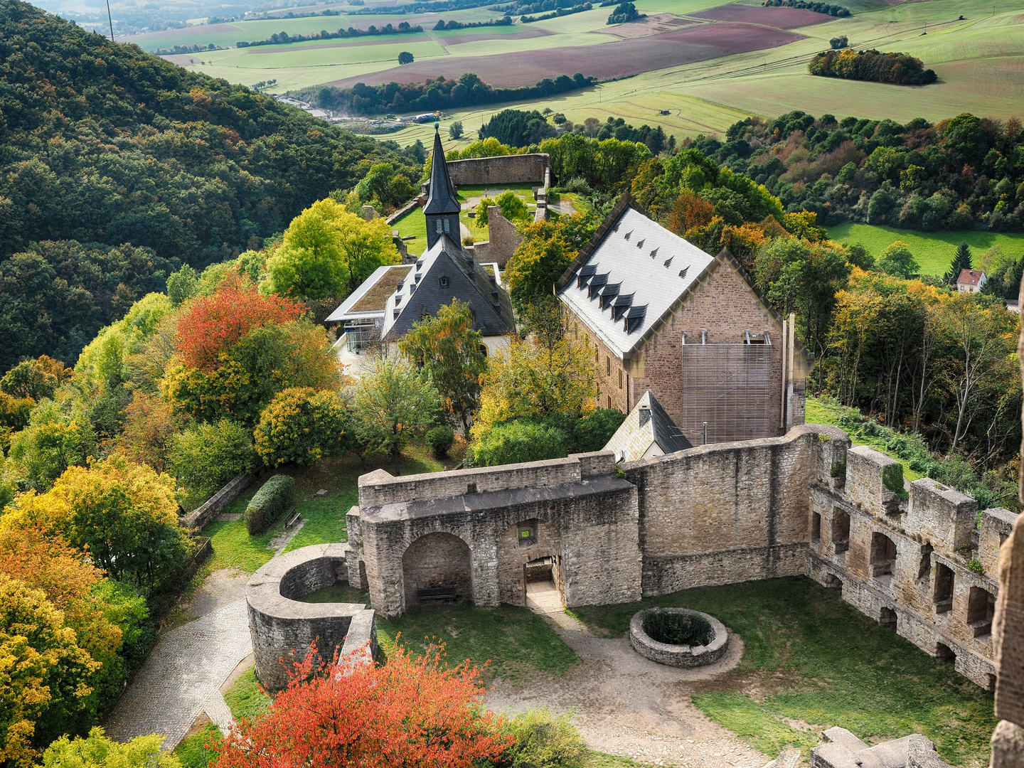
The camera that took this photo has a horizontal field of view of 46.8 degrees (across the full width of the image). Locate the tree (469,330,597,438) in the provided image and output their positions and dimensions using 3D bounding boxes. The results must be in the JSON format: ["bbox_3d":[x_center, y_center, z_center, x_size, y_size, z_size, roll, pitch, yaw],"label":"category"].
[{"bbox_3d":[1.861,0.390,92.446,9.600,10.200,9.600,-2,18,0],"label":"tree"}]

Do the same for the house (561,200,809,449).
[{"bbox_3d":[13.825,-6.200,106.520,14.960,16.910,27.670,-5,18,-8],"label":"house"}]

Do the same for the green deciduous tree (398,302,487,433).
[{"bbox_3d":[-5.307,-1.230,95.294,7.200,11.200,7.200,-2,18,0],"label":"green deciduous tree"}]

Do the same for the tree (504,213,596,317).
[{"bbox_3d":[3.687,-10.307,110.316,9.140,11.140,8.680,-3,20,0],"label":"tree"}]

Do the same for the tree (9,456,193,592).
[{"bbox_3d":[-22.207,7.742,63.830,10.000,7.980,9.500,-3,20,0],"label":"tree"}]

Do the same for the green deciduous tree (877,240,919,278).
[{"bbox_3d":[134.108,-42.693,409.791,14.500,14.500,14.500,-2,18,0],"label":"green deciduous tree"}]

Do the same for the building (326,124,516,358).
[{"bbox_3d":[-8.339,-13.400,110.439,17.100,20.400,21.000,-3,20,0],"label":"building"}]

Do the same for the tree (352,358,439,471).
[{"bbox_3d":[-7.316,2.131,74.792,5.510,7.730,5.230,-3,20,0],"label":"tree"}]

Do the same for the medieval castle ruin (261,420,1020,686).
[{"bbox_3d":[4.256,7.918,50.046,31.900,8.900,13.500,-3,20,0],"label":"medieval castle ruin"}]

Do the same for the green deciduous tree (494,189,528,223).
[{"bbox_3d":[-0.058,-31.228,209.025,5.900,6.400,5.900,-2,18,0],"label":"green deciduous tree"}]

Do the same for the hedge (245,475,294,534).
[{"bbox_3d":[-16.004,7.960,78.758,1.450,2.150,4.900,1,18,12],"label":"hedge"}]

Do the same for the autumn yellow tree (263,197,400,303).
[{"bbox_3d":[-19.058,-13.153,125.464,14.460,12.440,12.500,-3,20,0],"label":"autumn yellow tree"}]

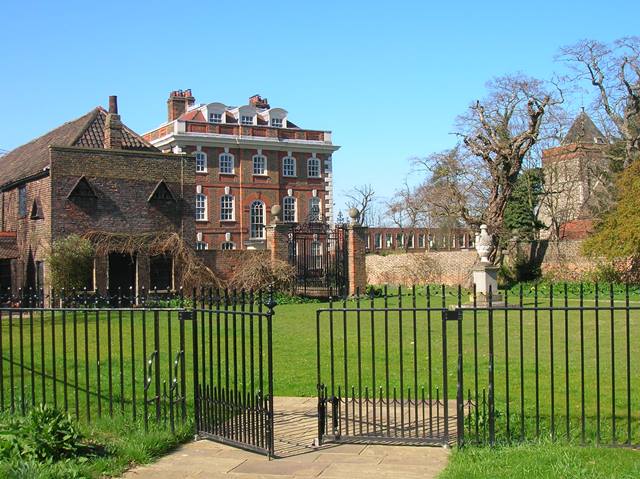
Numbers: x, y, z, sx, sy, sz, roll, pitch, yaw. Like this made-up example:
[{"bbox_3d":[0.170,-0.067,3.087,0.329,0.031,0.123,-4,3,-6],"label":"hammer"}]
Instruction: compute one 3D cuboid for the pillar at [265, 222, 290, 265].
[{"bbox_3d":[-1.548,0.835,28.180,0.640,2.783,0.640,0,-1,-34],"label":"pillar"}]

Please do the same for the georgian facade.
[{"bbox_3d":[-6.899,-4.214,63.098,13.300,14.800,9.800,0,-1,-30],"label":"georgian facade"}]

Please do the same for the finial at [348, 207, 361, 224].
[{"bbox_3d":[1.334,-0.903,30.000,0.420,0.684,0.420,0,-1,-34],"label":"finial"}]

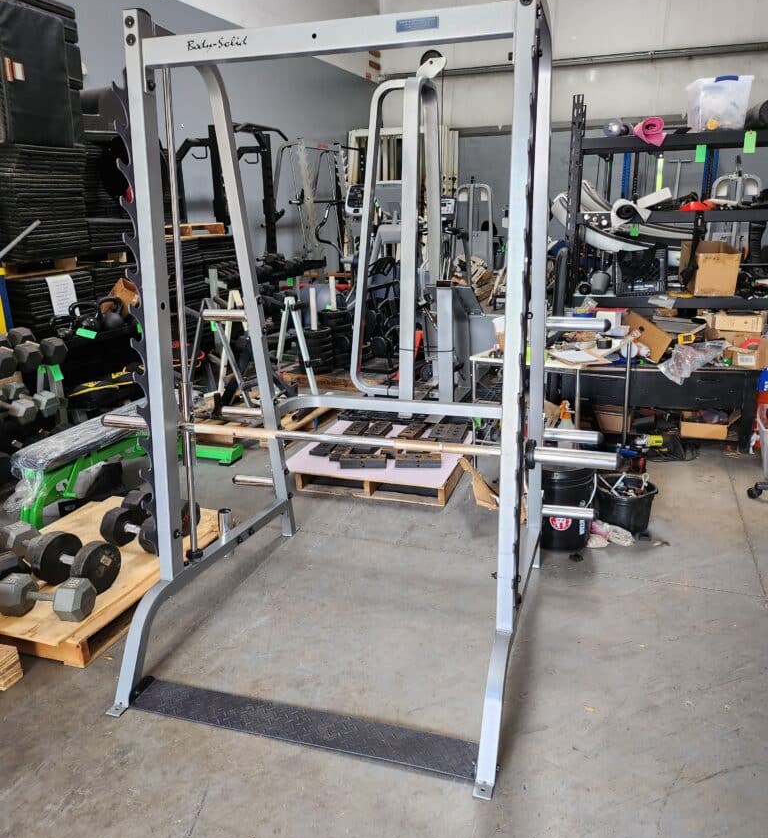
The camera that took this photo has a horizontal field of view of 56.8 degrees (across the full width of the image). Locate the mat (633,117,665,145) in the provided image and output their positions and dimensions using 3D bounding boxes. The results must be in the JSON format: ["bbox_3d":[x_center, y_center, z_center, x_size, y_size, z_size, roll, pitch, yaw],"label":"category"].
[{"bbox_3d":[1.635,-1.781,4.420,0.155,0.160,0.600,3,17,14],"label":"mat"}]

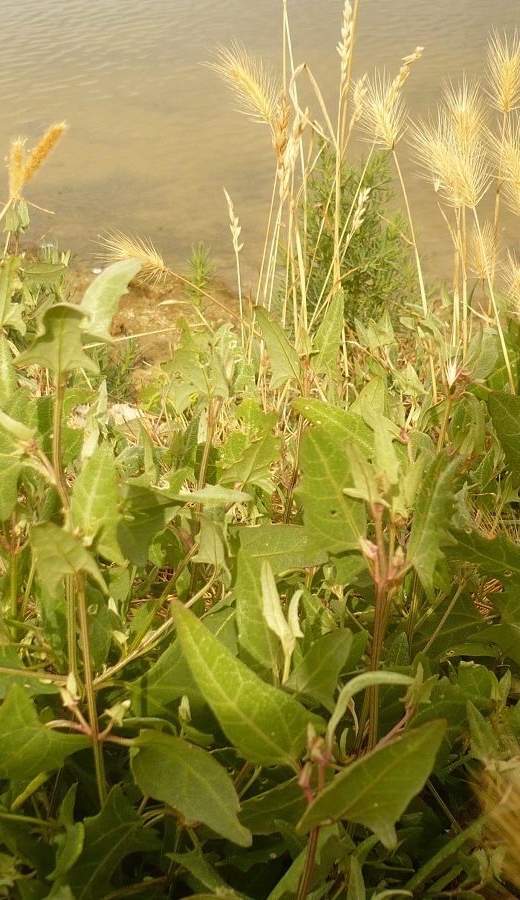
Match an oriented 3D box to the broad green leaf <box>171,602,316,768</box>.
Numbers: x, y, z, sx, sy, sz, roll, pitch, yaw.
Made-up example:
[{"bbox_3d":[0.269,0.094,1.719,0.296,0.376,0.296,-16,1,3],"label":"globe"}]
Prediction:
[{"bbox_3d":[-0.010,0.088,0.470,0.034,0.013,0.078,-34,67,-17],"label":"broad green leaf"}]

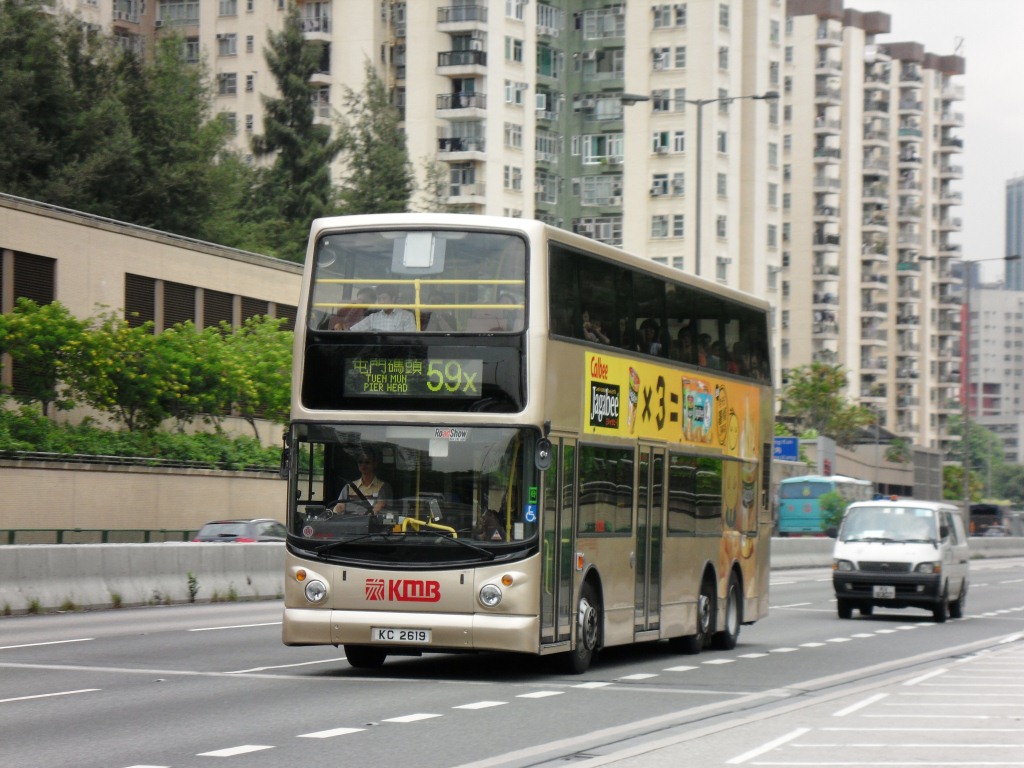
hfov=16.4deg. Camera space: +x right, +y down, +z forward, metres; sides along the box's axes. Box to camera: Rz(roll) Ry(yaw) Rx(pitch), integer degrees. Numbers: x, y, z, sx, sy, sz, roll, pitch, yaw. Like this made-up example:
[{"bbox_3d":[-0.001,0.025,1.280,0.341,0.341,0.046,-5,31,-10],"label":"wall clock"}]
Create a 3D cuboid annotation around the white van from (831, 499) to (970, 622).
[{"bbox_3d":[6.363,2.821,57.364,1.690,1.940,4.600,1,-2,13],"label":"white van"}]

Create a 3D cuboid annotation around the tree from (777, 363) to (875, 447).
[{"bbox_3d":[20.489,1.536,232.000,6.400,6.000,6.000,1,-2,0],"label":"tree"}]

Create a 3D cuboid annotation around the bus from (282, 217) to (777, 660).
[{"bbox_3d":[0.501,0.817,39.262,2.520,4.400,12.000,1,-2,15],"label":"bus"}]

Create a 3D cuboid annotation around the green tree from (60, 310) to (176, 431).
[{"bbox_3d":[-11.447,-0.232,103.000,3.300,3.800,3.400,1,-2,0],"label":"green tree"}]

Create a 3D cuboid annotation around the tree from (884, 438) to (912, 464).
[{"bbox_3d":[27.438,4.792,252.000,2.000,1.900,2.000,1,-2,0],"label":"tree"}]

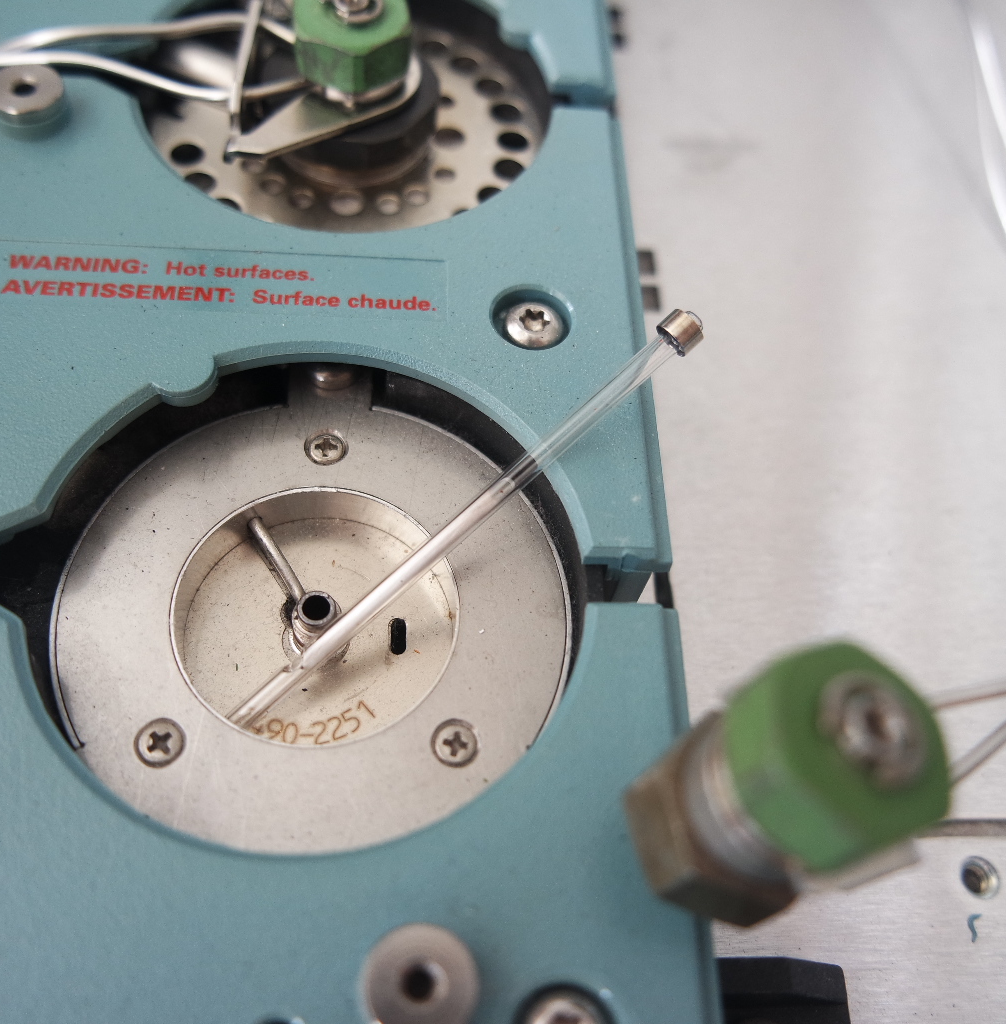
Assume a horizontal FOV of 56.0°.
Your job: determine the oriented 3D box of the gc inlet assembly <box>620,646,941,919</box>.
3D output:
[{"bbox_3d":[0.030,0.031,0.106,0.022,0.034,0.022,8,57,-13],"label":"gc inlet assembly"}]

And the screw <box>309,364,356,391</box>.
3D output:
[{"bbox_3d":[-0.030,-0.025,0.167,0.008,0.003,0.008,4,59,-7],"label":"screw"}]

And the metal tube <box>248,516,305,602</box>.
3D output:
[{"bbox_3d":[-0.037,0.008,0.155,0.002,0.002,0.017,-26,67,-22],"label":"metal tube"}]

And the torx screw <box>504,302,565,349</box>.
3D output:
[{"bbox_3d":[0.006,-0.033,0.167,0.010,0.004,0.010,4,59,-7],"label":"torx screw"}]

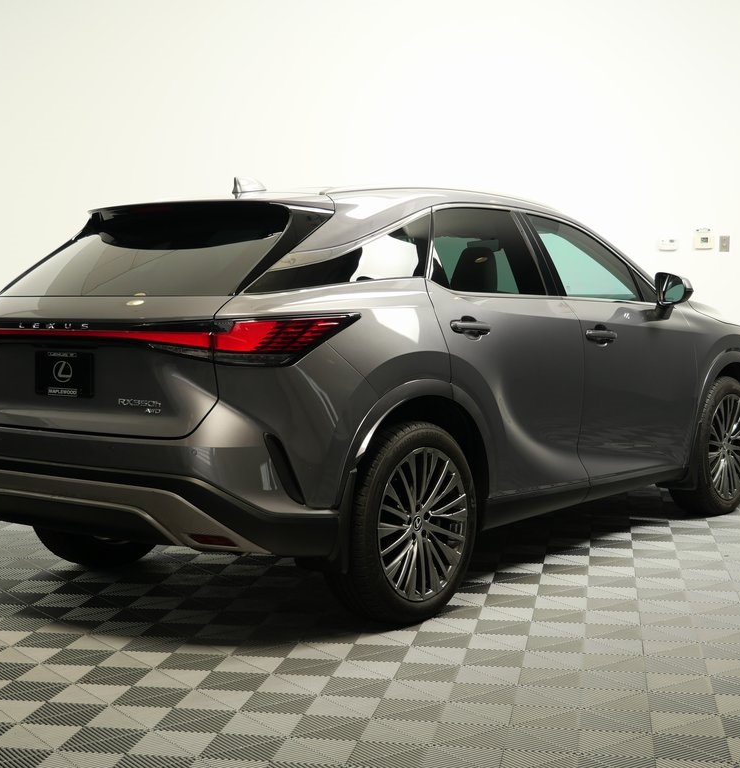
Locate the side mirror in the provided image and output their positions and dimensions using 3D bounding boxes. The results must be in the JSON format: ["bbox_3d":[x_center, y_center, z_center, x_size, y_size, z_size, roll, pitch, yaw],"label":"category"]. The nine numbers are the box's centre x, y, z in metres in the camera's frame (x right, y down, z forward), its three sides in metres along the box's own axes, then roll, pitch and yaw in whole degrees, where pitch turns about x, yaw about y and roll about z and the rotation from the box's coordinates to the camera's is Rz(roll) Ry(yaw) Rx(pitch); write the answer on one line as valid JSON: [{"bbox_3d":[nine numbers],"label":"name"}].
[{"bbox_3d":[1.499,-0.435,5.835,0.210,0.220,0.170,2,5,40],"label":"side mirror"}]

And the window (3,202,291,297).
[{"bbox_3d":[-0.860,-0.504,4.523,1.380,0.090,0.530,2,44,40],"label":"window"}]

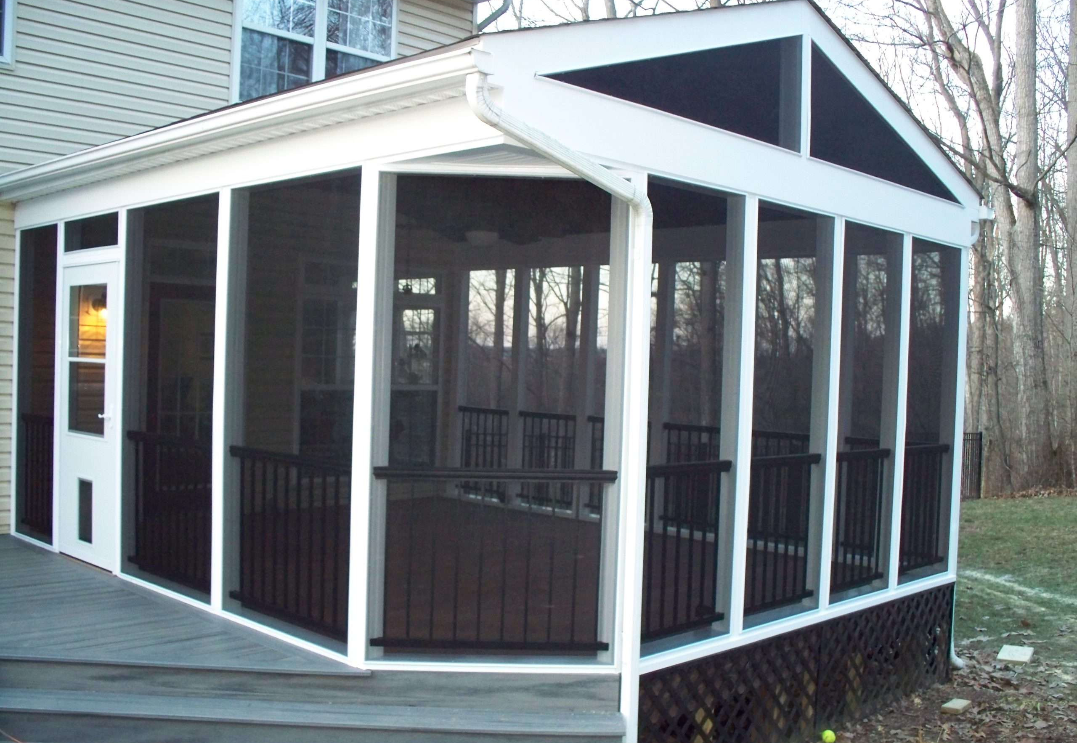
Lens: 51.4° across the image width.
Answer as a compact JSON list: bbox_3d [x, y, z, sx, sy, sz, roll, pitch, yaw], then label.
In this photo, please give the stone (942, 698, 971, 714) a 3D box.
[{"bbox_3d":[2.662,2.130,7.114,0.120,0.048,0.215,2,1,42],"label":"stone"}]

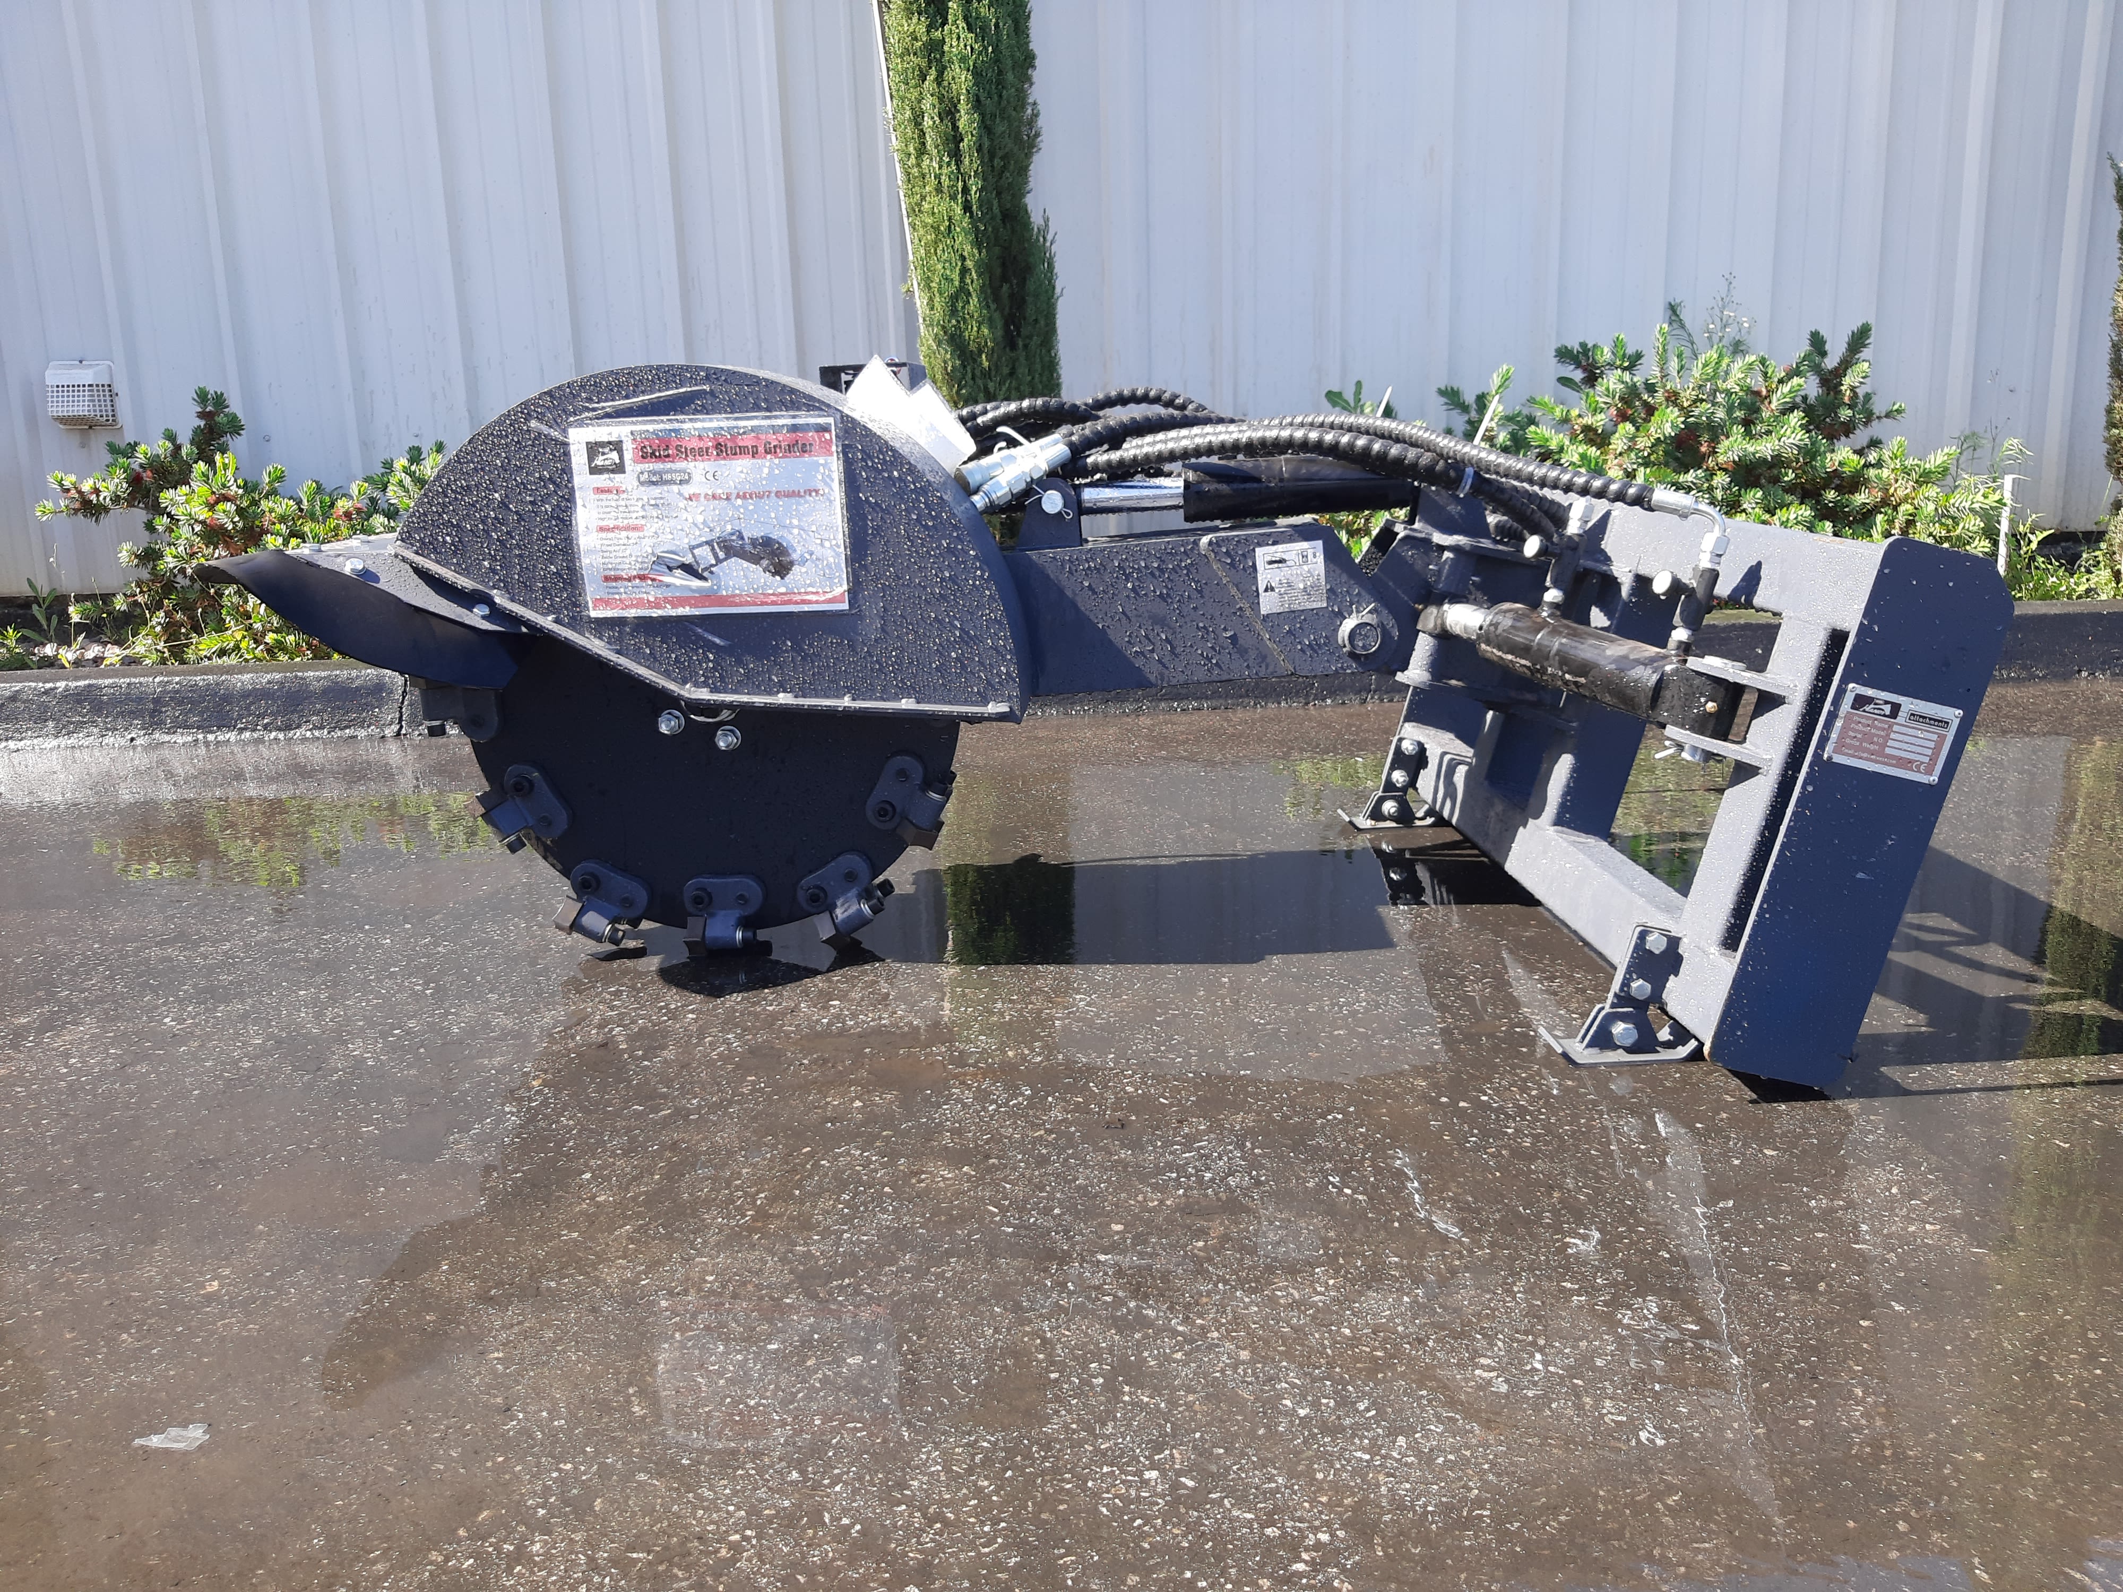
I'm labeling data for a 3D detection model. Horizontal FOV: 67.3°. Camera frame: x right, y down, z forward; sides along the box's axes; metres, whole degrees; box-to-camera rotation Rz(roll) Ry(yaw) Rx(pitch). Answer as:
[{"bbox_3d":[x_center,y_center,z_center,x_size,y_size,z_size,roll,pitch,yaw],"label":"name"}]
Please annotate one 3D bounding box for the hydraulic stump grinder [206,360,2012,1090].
[{"bbox_3d":[-0.074,-0.175,2.000,1.810,0.730,1.200,-2,12,0],"label":"hydraulic stump grinder"}]

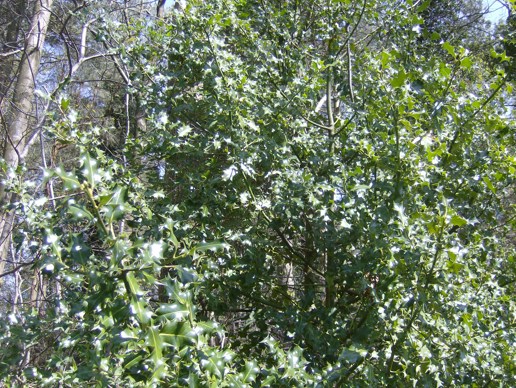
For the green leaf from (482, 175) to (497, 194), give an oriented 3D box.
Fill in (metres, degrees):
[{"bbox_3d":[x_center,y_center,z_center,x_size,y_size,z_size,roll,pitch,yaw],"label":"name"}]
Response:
[{"bbox_3d":[0.797,-0.033,1.850,0.013,0.070,0.034,-22,-13,-43],"label":"green leaf"}]

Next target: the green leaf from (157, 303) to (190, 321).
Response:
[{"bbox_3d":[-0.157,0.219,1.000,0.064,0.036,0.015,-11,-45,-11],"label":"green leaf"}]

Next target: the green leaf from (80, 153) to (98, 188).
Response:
[{"bbox_3d":[-0.345,-0.048,1.100,0.037,0.074,0.015,-5,-17,-8],"label":"green leaf"}]

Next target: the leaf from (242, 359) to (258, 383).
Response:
[{"bbox_3d":[-0.019,0.463,1.400,0.040,0.060,0.015,25,-15,5],"label":"leaf"}]

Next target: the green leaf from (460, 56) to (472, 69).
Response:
[{"bbox_3d":[0.873,-0.551,2.250,0.052,0.042,0.012,-6,32,11],"label":"green leaf"}]

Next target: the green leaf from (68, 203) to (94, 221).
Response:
[{"bbox_3d":[-0.361,0.036,1.100,0.056,0.033,0.014,29,-41,-10],"label":"green leaf"}]

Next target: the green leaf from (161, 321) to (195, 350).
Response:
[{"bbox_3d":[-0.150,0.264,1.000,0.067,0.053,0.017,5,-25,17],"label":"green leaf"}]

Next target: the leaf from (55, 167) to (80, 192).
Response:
[{"bbox_3d":[-0.390,-0.032,1.100,0.058,0.040,0.015,27,-32,-5],"label":"leaf"}]

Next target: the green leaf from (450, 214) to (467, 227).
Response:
[{"bbox_3d":[0.728,0.096,1.950,0.060,0.040,0.013,14,32,11],"label":"green leaf"}]

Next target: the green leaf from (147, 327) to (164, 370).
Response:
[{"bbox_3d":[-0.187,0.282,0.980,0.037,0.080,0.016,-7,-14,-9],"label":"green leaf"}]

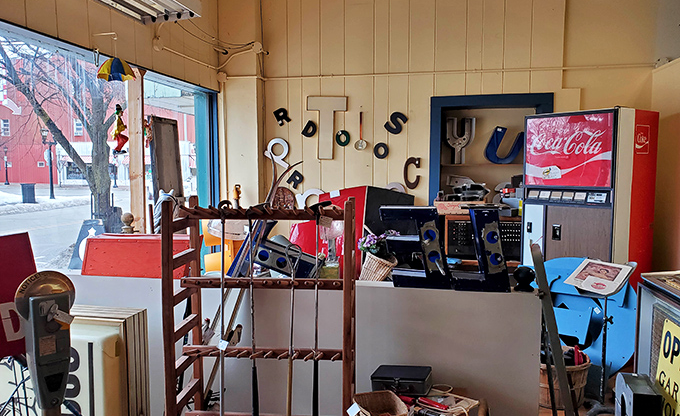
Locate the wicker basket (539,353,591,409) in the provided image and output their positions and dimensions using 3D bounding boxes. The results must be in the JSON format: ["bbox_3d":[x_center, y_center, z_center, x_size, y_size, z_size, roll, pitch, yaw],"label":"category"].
[{"bbox_3d":[1.388,1.068,3.197,0.349,0.279,0.349,0,5,0],"label":"wicker basket"}]

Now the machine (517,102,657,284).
[{"bbox_3d":[1.903,0.213,3.959,0.620,1.853,0.705,-4,6,-36],"label":"machine"}]

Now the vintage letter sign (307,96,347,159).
[{"bbox_3d":[-0.117,-0.766,4.910,0.383,0.597,0.060,1,5,12],"label":"vintage letter sign"}]

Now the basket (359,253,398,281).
[{"bbox_3d":[0.183,0.313,2.523,0.165,0.150,0.165,20,10,-2],"label":"basket"}]

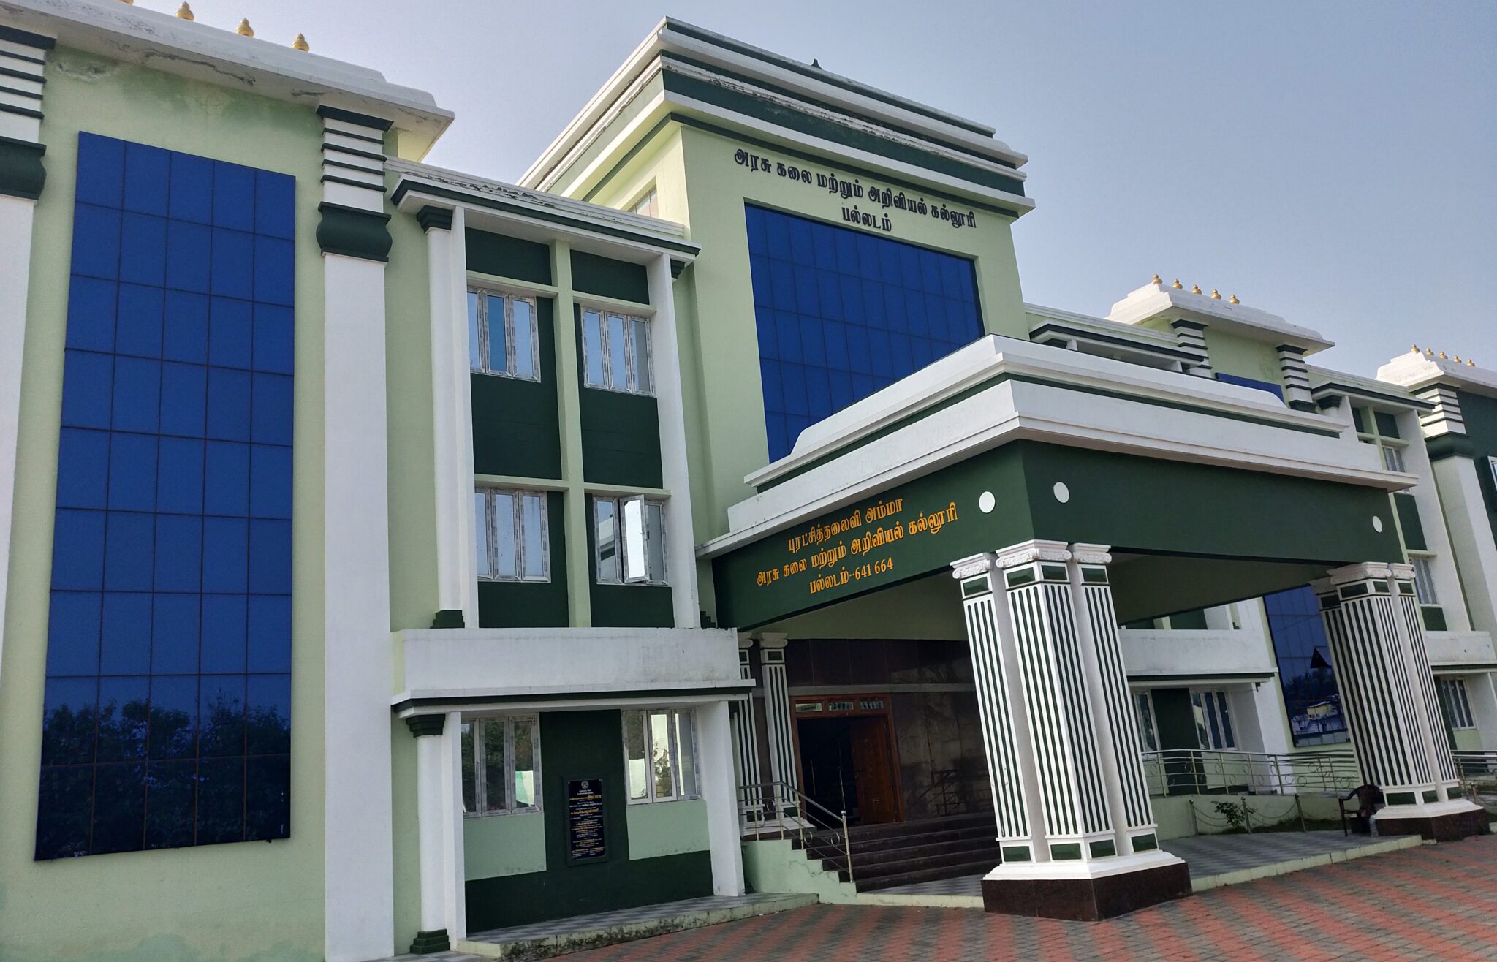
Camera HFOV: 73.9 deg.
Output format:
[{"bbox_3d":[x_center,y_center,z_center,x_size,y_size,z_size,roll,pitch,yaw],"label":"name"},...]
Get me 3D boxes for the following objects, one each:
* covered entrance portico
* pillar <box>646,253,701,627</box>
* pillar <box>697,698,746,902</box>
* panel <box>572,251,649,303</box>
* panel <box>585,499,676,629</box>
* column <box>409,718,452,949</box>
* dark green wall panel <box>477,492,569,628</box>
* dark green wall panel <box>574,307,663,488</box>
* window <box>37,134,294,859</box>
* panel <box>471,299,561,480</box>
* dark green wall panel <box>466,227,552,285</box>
[{"bbox_3d":[5.674,2.797,16.570,10.483,6.665,6.961,5,-18,-34],"label":"covered entrance portico"},{"bbox_3d":[-1.259,-0.649,16.212,0.157,6.222,0.489,2,-15,-31],"label":"pillar"},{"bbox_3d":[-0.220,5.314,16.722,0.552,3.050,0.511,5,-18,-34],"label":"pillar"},{"bbox_3d":[-2.293,-3.394,16.626,1.427,0.757,0.111,2,-15,-31],"label":"panel"},{"bbox_3d":[-2.078,1.413,17.096,1.564,2.280,0.204,5,-18,-34],"label":"panel"},{"bbox_3d":[-4.551,4.952,14.225,0.692,3.120,0.510,5,-18,-34],"label":"column"},{"bbox_3d":[-3.346,1.144,14.720,1.466,2.118,0.111,2,-15,-31],"label":"dark green wall panel"},{"bbox_3d":[-2.349,-1.477,17.740,1.562,3.238,0.204,5,-18,-34],"label":"dark green wall panel"},{"bbox_3d":[-6.983,-0.055,12.267,2.509,8.750,0.100,2,-15,-31],"label":"window"},{"bbox_3d":[-4.040,-1.637,16.770,1.650,3.334,0.204,5,-18,-34],"label":"panel"},{"bbox_3d":[-3.809,-3.537,15.749,1.476,0.778,0.111,2,-15,-31],"label":"dark green wall panel"}]

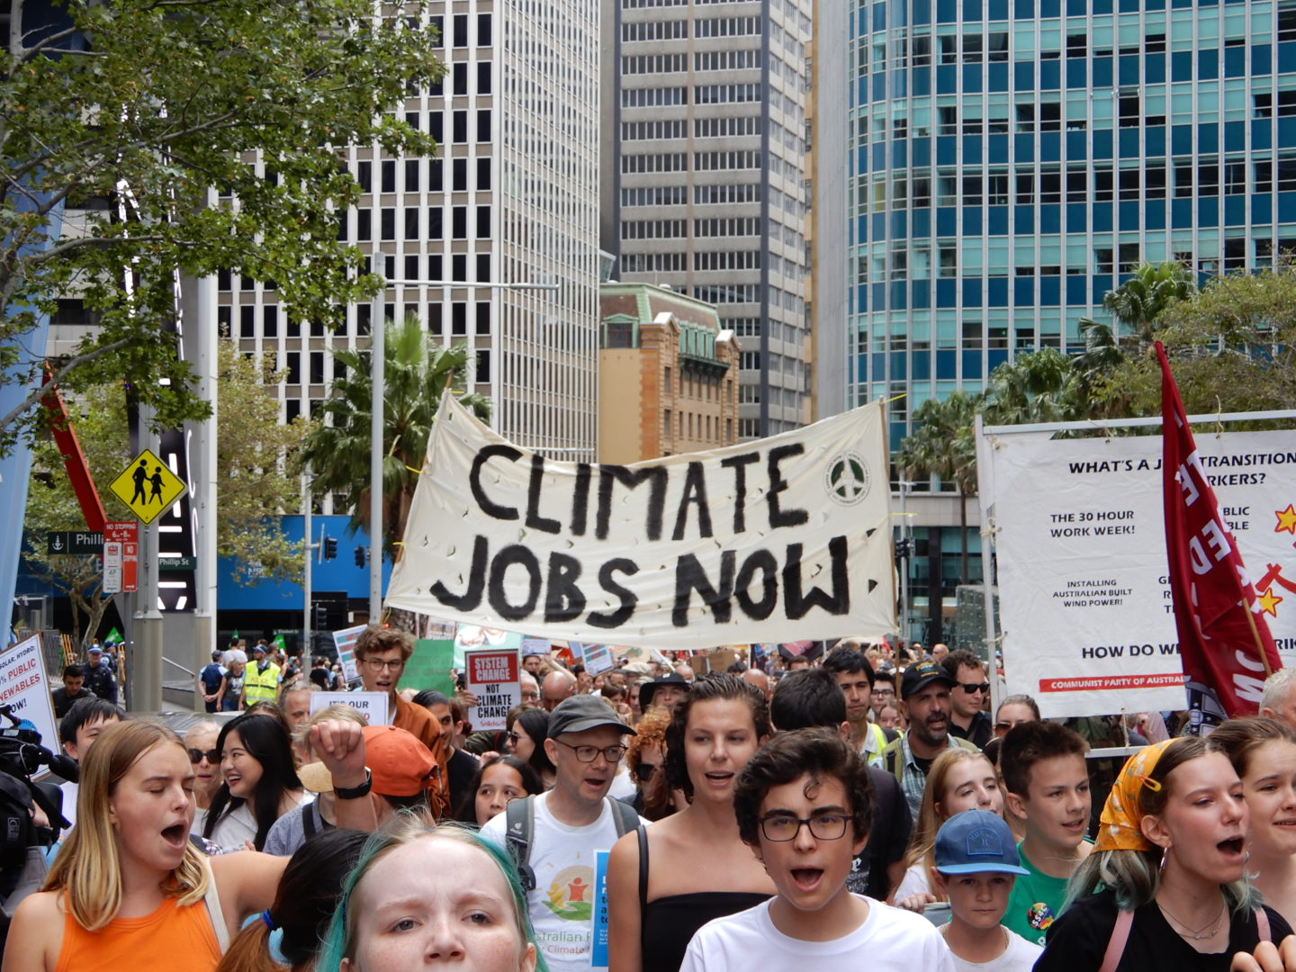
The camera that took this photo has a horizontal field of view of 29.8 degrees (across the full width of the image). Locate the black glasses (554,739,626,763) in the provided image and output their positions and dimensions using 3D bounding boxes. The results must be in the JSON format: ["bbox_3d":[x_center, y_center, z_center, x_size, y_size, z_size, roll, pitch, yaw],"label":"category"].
[{"bbox_3d":[-0.137,0.607,5.620,0.137,0.045,0.142,2,7,-28],"label":"black glasses"}]

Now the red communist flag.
[{"bbox_3d":[2.027,0.197,8.850,0.370,1.460,0.250,-12,0,6],"label":"red communist flag"}]

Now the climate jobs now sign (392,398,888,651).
[{"bbox_3d":[-0.031,0.168,11.500,2.410,1.200,0.200,0,-1,6],"label":"climate jobs now sign"}]

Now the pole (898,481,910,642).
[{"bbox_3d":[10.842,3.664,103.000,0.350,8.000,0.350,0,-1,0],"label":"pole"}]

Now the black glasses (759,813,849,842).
[{"bbox_3d":[0.233,0.508,3.620,0.139,0.043,0.140,-3,-7,5],"label":"black glasses"}]

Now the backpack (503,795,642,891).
[{"bbox_3d":[-0.175,0.940,5.720,0.320,0.460,0.330,0,-1,2],"label":"backpack"}]

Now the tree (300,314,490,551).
[{"bbox_3d":[-6.540,0.564,63.000,4.900,10.000,4.900,0,-1,0],"label":"tree"}]

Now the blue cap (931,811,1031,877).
[{"bbox_3d":[0.634,0.680,4.640,0.170,0.125,0.260,-1,6,-6],"label":"blue cap"}]

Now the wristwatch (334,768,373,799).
[{"bbox_3d":[-0.484,0.488,4.000,0.060,0.040,0.057,16,28,41],"label":"wristwatch"}]

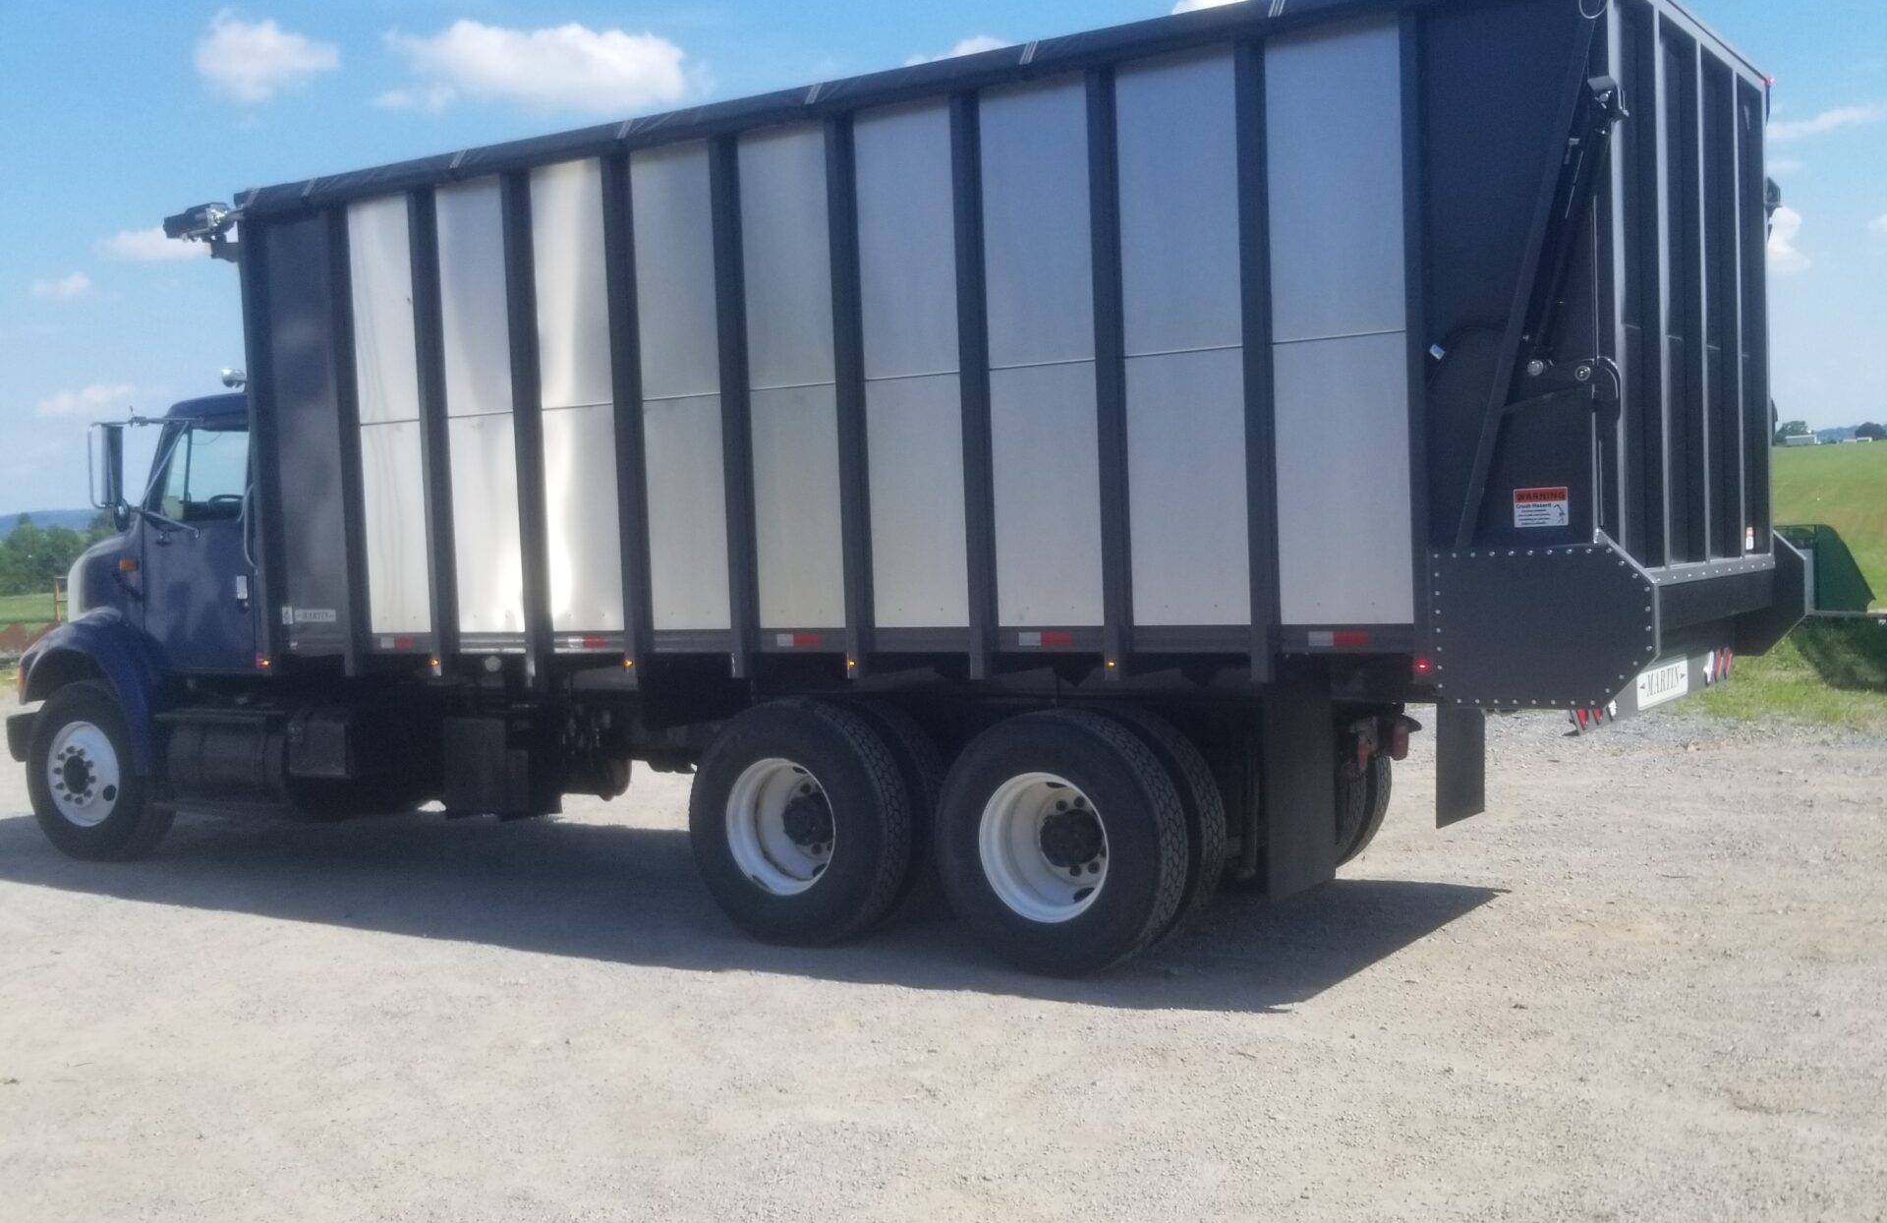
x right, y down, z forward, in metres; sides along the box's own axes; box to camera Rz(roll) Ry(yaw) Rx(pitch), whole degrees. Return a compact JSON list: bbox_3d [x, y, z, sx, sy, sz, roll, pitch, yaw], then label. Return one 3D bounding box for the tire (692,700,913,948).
[{"bbox_3d":[-0.634,0.912,8.217,1.040,1.040,0.280,0,4,34],"label":"tire"}]

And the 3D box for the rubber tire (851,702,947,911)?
[{"bbox_3d":[-0.455,0.888,8.488,1.040,1.040,0.280,0,4,34],"label":"rubber tire"}]

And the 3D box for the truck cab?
[{"bbox_3d":[-4.072,-0.496,11.661,2.290,1.650,2.200,0,4,34],"label":"truck cab"}]

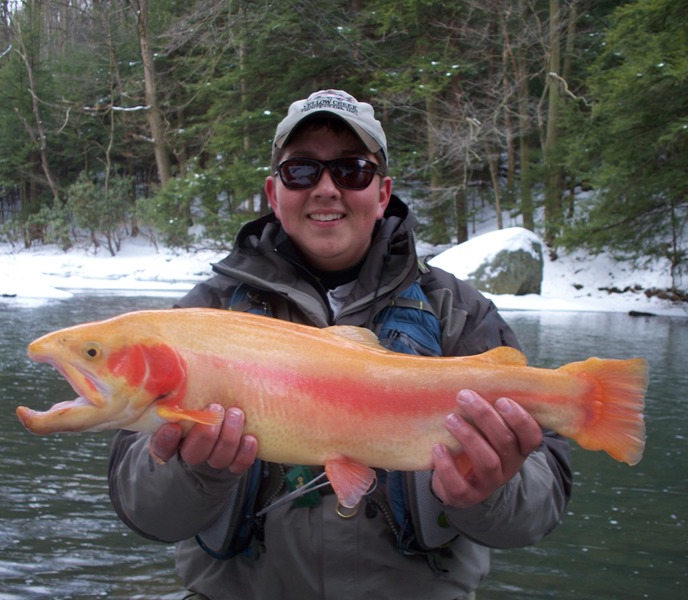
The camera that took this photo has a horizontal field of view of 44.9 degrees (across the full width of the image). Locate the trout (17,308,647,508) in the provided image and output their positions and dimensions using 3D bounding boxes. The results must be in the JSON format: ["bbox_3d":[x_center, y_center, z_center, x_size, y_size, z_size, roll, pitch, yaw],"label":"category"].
[{"bbox_3d":[-0.013,0.108,0.800,0.600,0.175,0.090,5,0,0],"label":"trout"}]

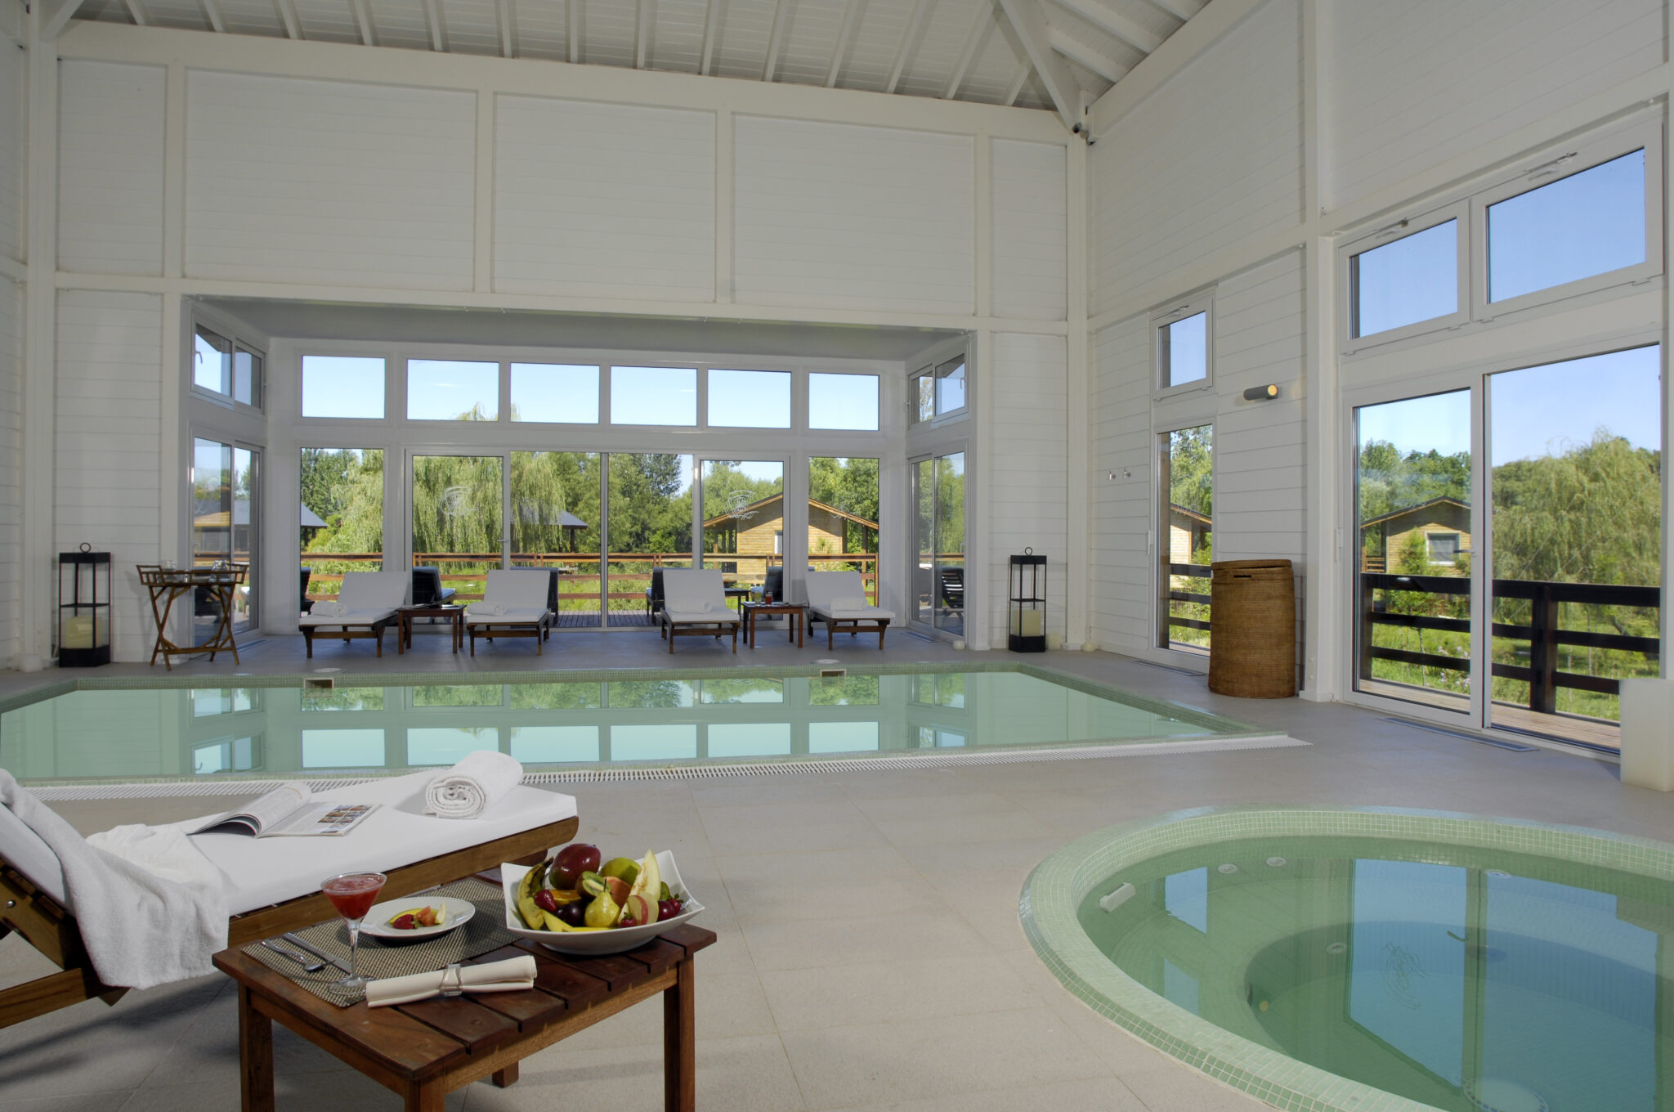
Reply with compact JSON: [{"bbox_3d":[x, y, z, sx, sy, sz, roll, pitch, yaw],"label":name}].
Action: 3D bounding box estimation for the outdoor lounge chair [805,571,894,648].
[{"bbox_3d":[0.115,0.590,10.943,0.650,0.810,1.760,0,1,-11],"label":"outdoor lounge chair"}]

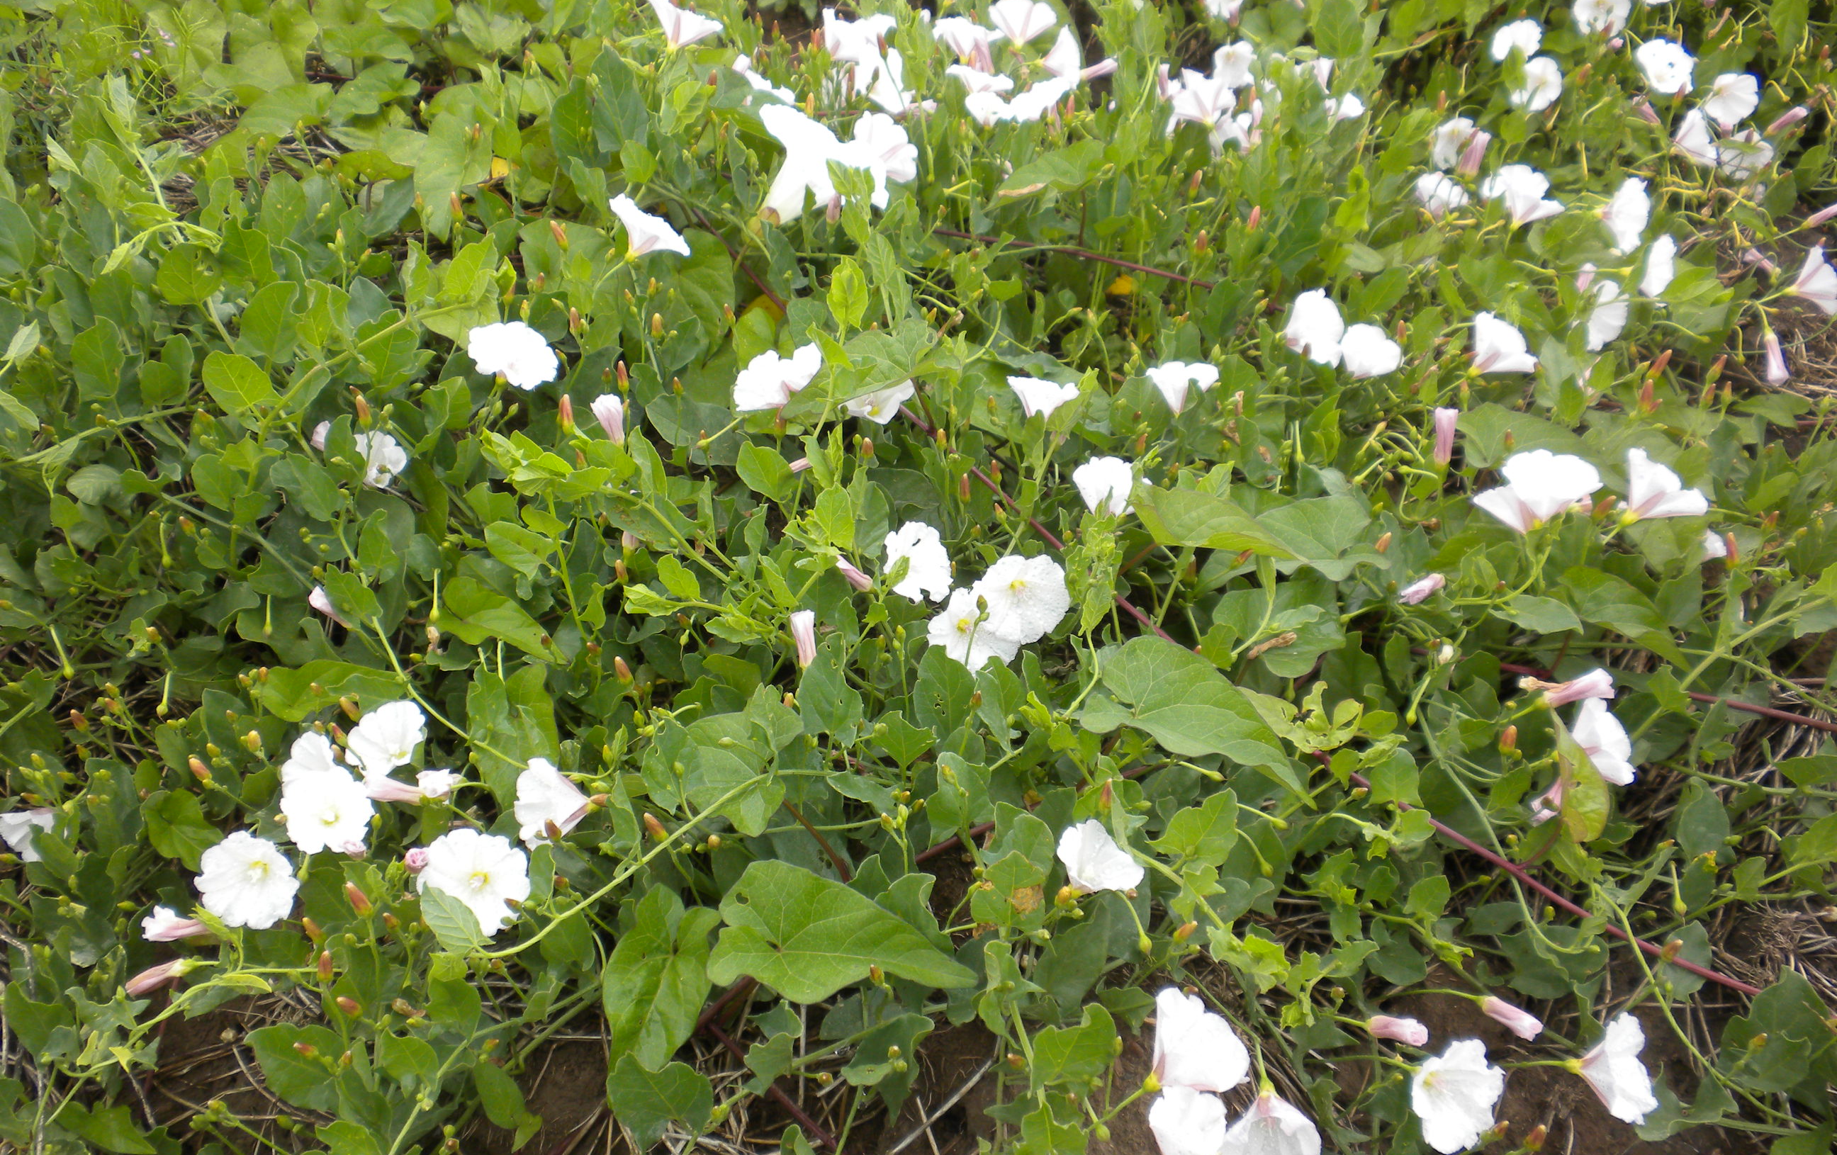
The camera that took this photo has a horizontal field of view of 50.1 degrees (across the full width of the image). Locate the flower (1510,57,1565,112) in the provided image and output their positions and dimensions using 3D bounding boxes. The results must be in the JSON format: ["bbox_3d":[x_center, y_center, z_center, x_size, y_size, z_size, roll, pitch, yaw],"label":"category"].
[{"bbox_3d":[0.331,-0.264,1.051,0.029,0.029,0.018,5,21,6],"label":"flower"}]

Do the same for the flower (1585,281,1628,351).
[{"bbox_3d":[0.314,-0.118,0.907,0.020,0.034,0.034,-16,42,9],"label":"flower"}]

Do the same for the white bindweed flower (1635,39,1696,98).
[{"bbox_3d":[0.329,-0.222,0.880,0.031,0.019,0.031,-25,75,-24],"label":"white bindweed flower"}]

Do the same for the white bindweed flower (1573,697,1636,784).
[{"bbox_3d":[0.243,0.064,0.713,0.024,0.034,0.034,-22,43,7],"label":"white bindweed flower"}]

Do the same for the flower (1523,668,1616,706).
[{"bbox_3d":[0.218,0.037,0.659,0.029,0.012,0.012,-18,37,25],"label":"flower"}]

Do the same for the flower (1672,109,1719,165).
[{"bbox_3d":[0.402,-0.225,1.023,0.022,0.032,0.032,-20,41,16],"label":"flower"}]

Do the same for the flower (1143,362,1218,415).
[{"bbox_3d":[0.099,-0.071,0.740,0.029,0.018,0.029,3,7,4],"label":"flower"}]

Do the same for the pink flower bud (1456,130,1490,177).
[{"bbox_3d":[0.237,-0.181,0.840,0.009,0.021,0.009,22,23,10],"label":"pink flower bud"}]

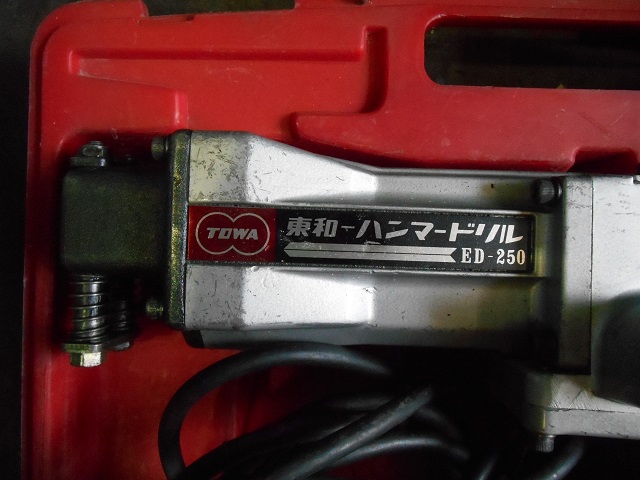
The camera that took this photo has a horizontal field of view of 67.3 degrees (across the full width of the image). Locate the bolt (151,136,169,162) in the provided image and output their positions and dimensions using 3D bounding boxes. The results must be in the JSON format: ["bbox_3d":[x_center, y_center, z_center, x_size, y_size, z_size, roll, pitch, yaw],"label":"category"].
[{"bbox_3d":[-0.076,-0.043,0.227,0.009,0.011,0.011,2,90,0],"label":"bolt"}]

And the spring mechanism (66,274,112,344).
[{"bbox_3d":[-0.115,0.034,0.240,0.021,0.021,0.036,2,90,0],"label":"spring mechanism"}]

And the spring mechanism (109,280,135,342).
[{"bbox_3d":[-0.115,0.036,0.275,0.020,0.020,0.036,2,90,0],"label":"spring mechanism"}]

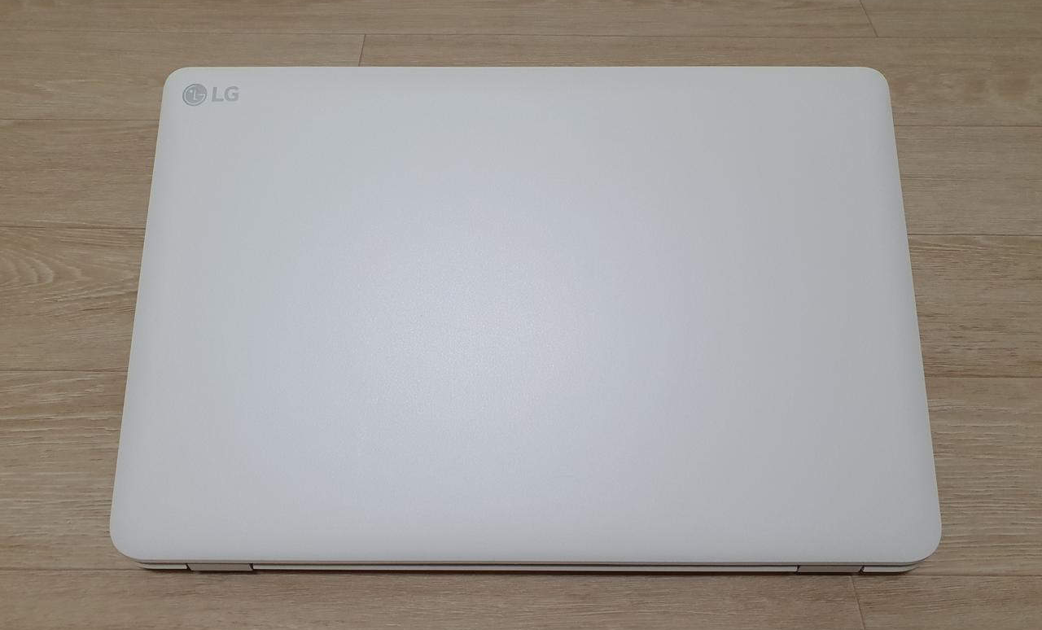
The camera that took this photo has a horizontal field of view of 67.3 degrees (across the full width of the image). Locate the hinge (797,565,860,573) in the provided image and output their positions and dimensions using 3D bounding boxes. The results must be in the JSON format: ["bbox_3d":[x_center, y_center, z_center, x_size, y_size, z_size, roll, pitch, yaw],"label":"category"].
[{"bbox_3d":[0.141,0.113,0.361,0.030,0.010,0.009,0,52,0],"label":"hinge"}]

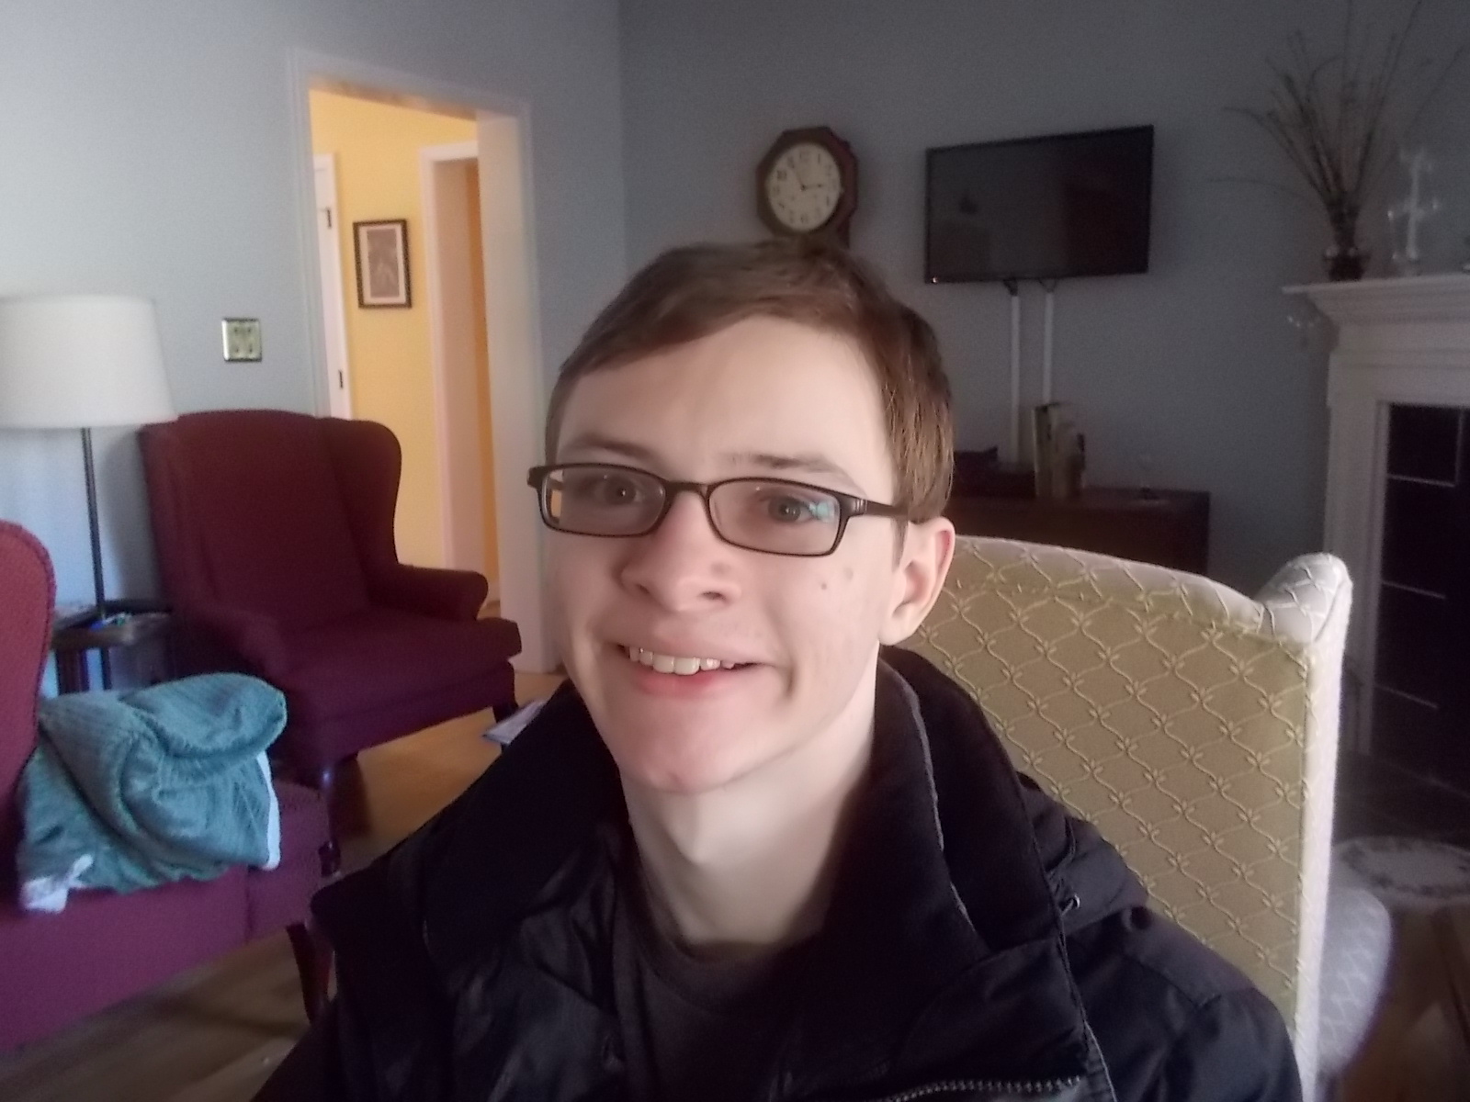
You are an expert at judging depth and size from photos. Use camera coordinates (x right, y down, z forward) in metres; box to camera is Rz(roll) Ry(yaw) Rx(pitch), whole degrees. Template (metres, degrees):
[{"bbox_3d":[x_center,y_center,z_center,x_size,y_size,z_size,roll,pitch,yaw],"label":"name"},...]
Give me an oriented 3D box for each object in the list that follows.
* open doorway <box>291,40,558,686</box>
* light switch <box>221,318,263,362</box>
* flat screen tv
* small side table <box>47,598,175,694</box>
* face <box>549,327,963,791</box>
[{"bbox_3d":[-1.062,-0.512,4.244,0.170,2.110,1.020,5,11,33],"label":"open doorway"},{"bbox_3d":[-1.416,-0.607,3.550,0.015,0.124,0.124,5,11,33],"label":"light switch"},{"bbox_3d":[0.968,-1.096,3.955,0.737,0.432,0.070,5,11,33],"label":"flat screen tv"},{"bbox_3d":[-1.515,0.458,3.047,0.380,0.610,0.380,5,11,33],"label":"small side table"},{"bbox_3d":[0.012,-0.003,0.500,0.150,0.190,0.125,2,2,14],"label":"face"}]

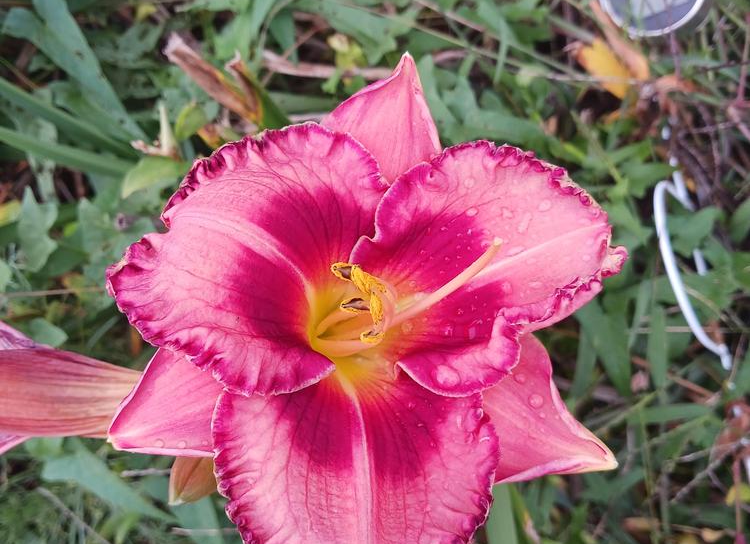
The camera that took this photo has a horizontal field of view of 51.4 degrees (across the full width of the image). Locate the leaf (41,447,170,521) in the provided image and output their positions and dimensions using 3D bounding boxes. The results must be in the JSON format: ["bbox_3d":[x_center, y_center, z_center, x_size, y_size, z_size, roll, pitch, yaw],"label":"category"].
[{"bbox_3d":[-0.145,0.114,0.420,0.077,0.014,0.022,25,65,1],"label":"leaf"}]

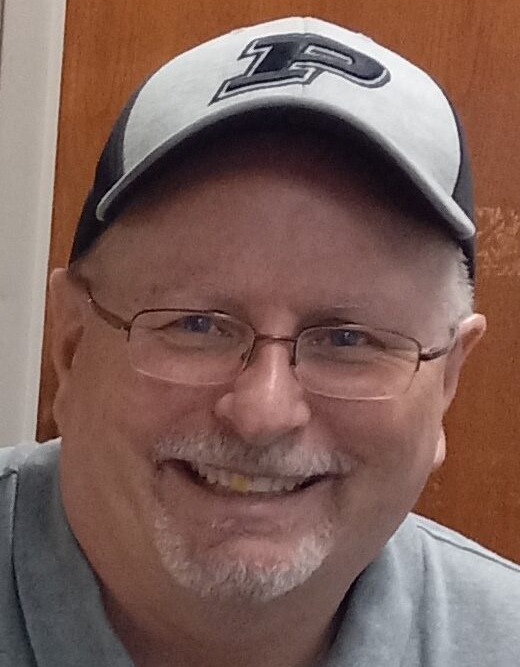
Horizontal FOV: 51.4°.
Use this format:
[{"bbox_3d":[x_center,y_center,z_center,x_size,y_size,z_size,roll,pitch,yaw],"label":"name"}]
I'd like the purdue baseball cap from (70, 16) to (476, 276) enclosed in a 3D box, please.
[{"bbox_3d":[0.011,-0.098,0.340,0.205,0.155,0.265,6,-13,1],"label":"purdue baseball cap"}]

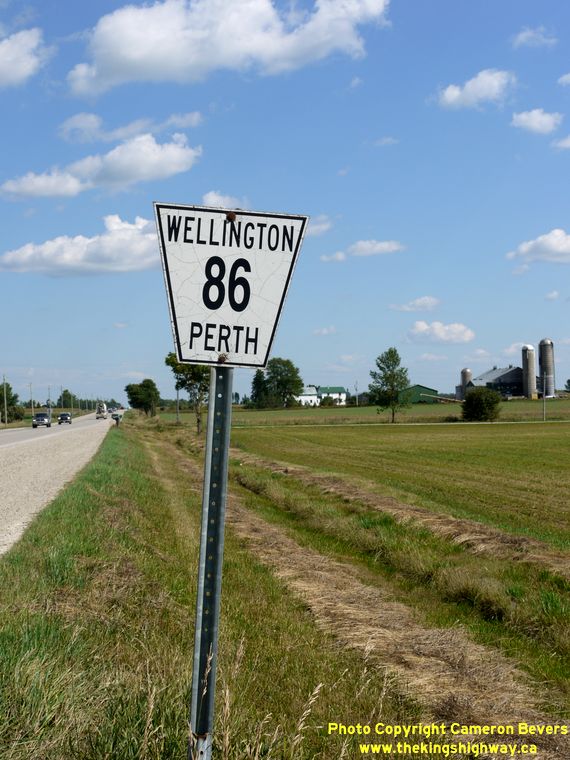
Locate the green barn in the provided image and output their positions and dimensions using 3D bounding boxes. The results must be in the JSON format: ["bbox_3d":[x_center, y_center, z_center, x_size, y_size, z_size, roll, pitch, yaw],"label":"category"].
[{"bbox_3d":[49.400,5.370,455.000,14.400,7.000,19.000,-1,-1,6],"label":"green barn"}]

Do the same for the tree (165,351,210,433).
[{"bbox_3d":[-8.630,0.990,116.000,5.100,8.000,5.100,-1,-1,-7],"label":"tree"}]

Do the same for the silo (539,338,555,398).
[{"bbox_3d":[101.100,-4.440,475.000,5.800,23.200,5.800,-1,-1,-7],"label":"silo"}]

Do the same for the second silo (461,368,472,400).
[{"bbox_3d":[73.190,1.930,495.000,4.500,13.200,4.500,-1,-1,-7],"label":"second silo"}]

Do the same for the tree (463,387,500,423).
[{"bbox_3d":[24.450,3.050,153.000,4.700,4.450,4.700,-1,-1,-7],"label":"tree"}]

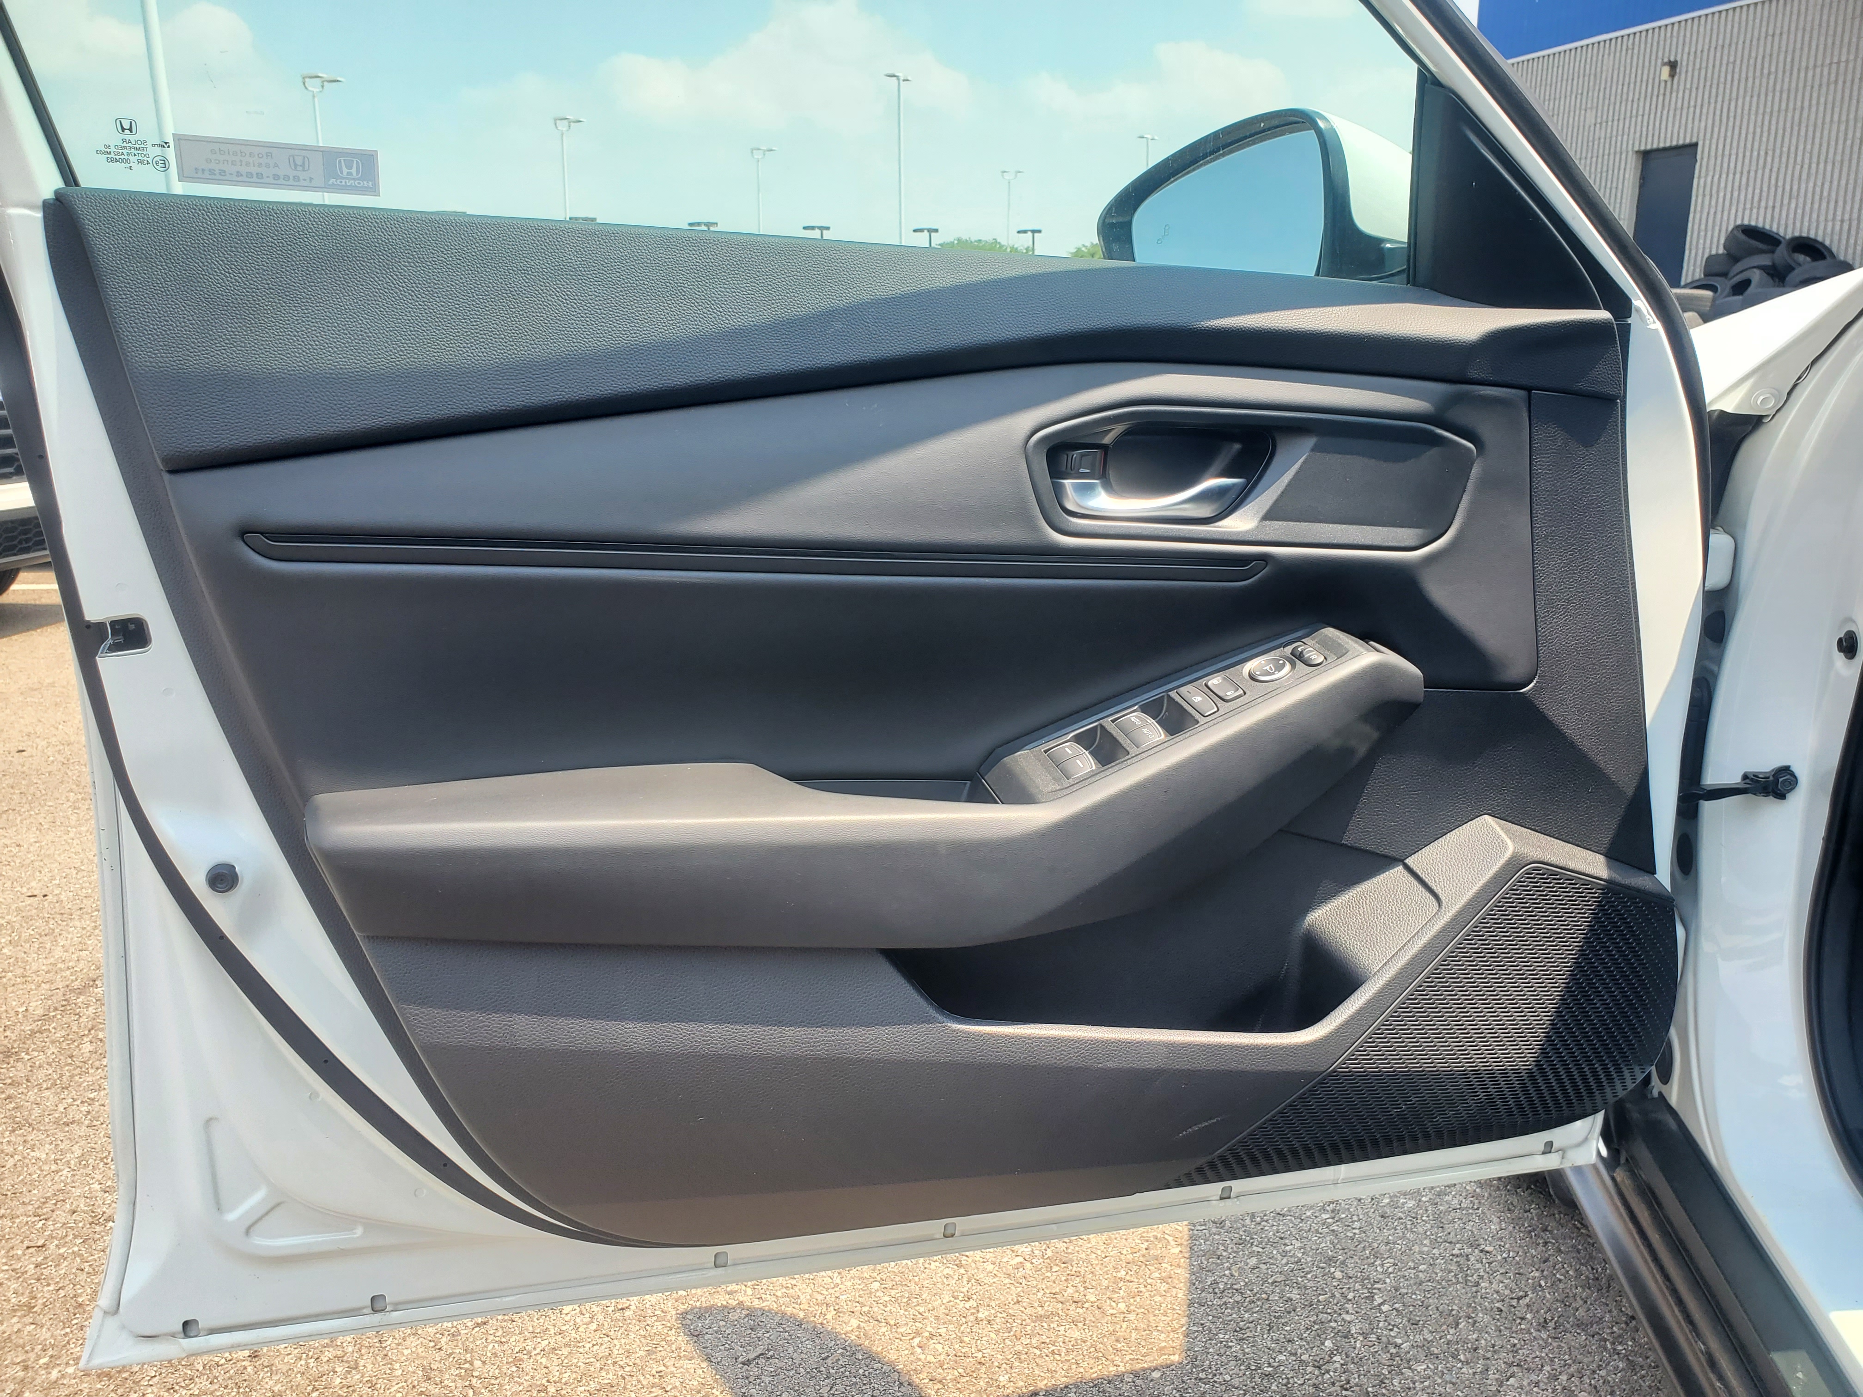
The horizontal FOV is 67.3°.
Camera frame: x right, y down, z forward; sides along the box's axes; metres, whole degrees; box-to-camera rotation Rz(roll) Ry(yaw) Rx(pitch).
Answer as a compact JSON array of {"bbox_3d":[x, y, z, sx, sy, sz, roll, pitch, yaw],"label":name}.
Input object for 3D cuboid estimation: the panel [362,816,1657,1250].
[{"bbox_3d":[0.109,0.226,0.900,0.868,0.278,0.100,-4,14,-11],"label":"panel"}]

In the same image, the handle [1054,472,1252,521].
[{"bbox_3d":[0.135,-0.120,0.826,0.124,0.026,0.028,-4,14,-11],"label":"handle"}]

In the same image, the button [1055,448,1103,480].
[{"bbox_3d":[0.087,-0.137,0.818,0.035,0.021,0.015,-4,14,-11],"label":"button"}]

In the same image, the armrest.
[{"bbox_3d":[-0.007,0.061,0.795,0.634,0.156,0.095,-4,14,-11],"label":"armrest"}]

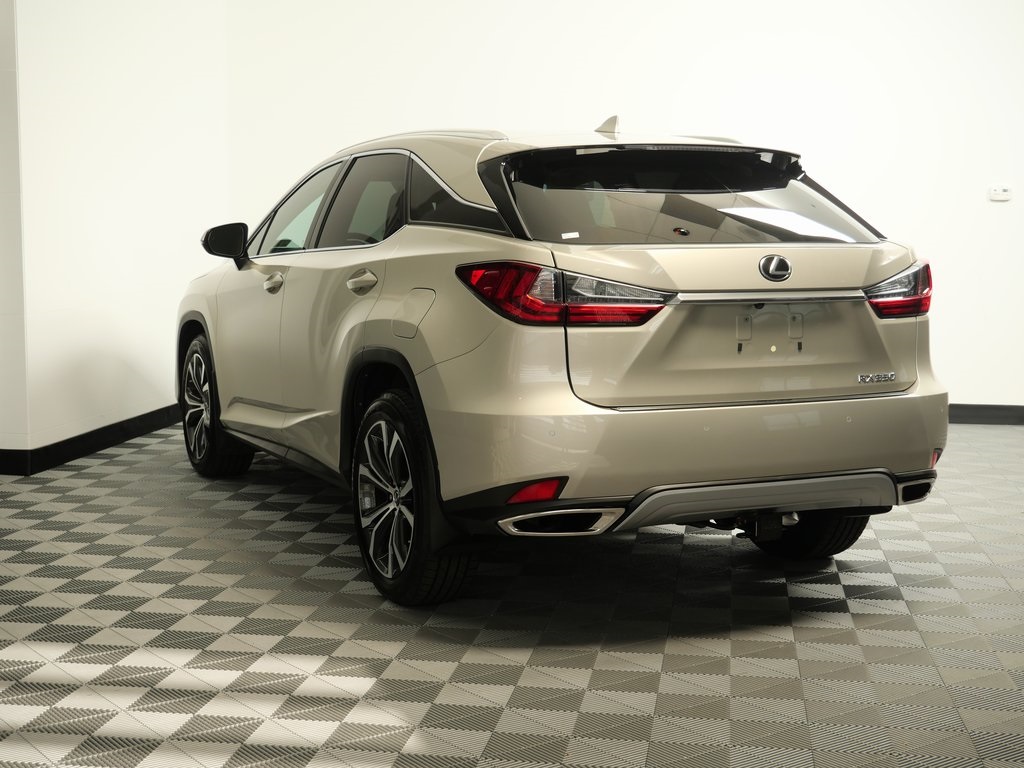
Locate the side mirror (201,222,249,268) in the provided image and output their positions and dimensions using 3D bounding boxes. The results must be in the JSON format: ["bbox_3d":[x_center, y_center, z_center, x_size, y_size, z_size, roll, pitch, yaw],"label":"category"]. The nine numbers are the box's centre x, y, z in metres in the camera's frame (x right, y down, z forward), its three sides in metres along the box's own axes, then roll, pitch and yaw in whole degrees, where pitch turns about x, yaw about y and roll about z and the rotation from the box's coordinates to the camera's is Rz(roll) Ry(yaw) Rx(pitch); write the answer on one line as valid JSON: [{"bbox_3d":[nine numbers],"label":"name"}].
[{"bbox_3d":[-1.338,-0.635,6.285,0.215,0.215,0.180,-3,7,-26],"label":"side mirror"}]

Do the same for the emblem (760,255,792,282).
[{"bbox_3d":[0.817,-0.357,4.208,0.125,0.088,0.020,-3,-3,-26],"label":"emblem"}]

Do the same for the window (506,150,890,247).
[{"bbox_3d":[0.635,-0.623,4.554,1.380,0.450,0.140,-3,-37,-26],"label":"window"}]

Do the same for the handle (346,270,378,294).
[{"bbox_3d":[-0.528,-0.367,4.849,0.060,0.080,0.235,-3,7,-26],"label":"handle"}]

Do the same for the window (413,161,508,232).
[{"bbox_3d":[-0.191,-0.637,4.508,0.080,0.270,0.760,20,-4,-31],"label":"window"}]

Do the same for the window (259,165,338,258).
[{"bbox_3d":[-0.941,-0.767,5.995,0.080,0.420,0.750,20,-3,-27],"label":"window"}]

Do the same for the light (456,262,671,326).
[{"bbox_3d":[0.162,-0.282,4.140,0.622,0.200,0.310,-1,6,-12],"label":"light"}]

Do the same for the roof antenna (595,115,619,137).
[{"bbox_3d":[0.356,-0.972,5.088,0.060,0.068,0.170,-3,7,-26],"label":"roof antenna"}]

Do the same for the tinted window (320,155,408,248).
[{"bbox_3d":[-0.544,-0.703,5.212,0.080,0.400,0.800,20,-3,-27],"label":"tinted window"}]

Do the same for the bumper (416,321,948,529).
[{"bbox_3d":[0.686,0.100,4.521,1.870,0.650,0.760,-3,7,-26],"label":"bumper"}]

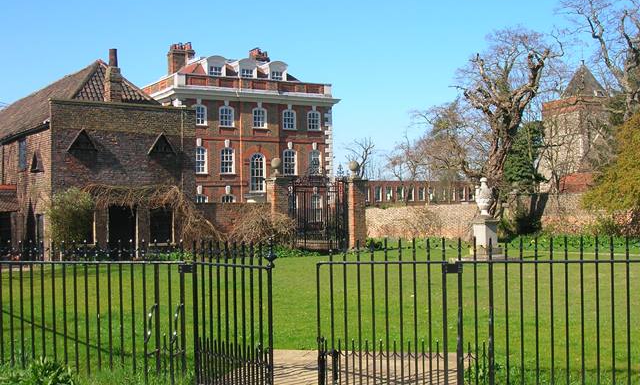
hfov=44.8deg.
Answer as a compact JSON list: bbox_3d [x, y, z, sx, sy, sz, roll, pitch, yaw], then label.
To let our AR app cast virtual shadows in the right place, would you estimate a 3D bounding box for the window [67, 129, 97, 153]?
[{"bbox_3d":[-7.527,-1.637,24.563,0.920,0.760,0.340,0,-1,-34],"label":"window"}]

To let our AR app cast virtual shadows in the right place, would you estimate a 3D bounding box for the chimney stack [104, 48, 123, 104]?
[{"bbox_3d":[-6.879,-3.872,25.846,0.460,1.849,0.580,0,-1,-34],"label":"chimney stack"}]

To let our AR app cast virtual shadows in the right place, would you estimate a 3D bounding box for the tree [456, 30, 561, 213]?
[{"bbox_3d":[9.881,-3.171,41.000,5.200,10.884,4.900,-1,-1,0],"label":"tree"}]

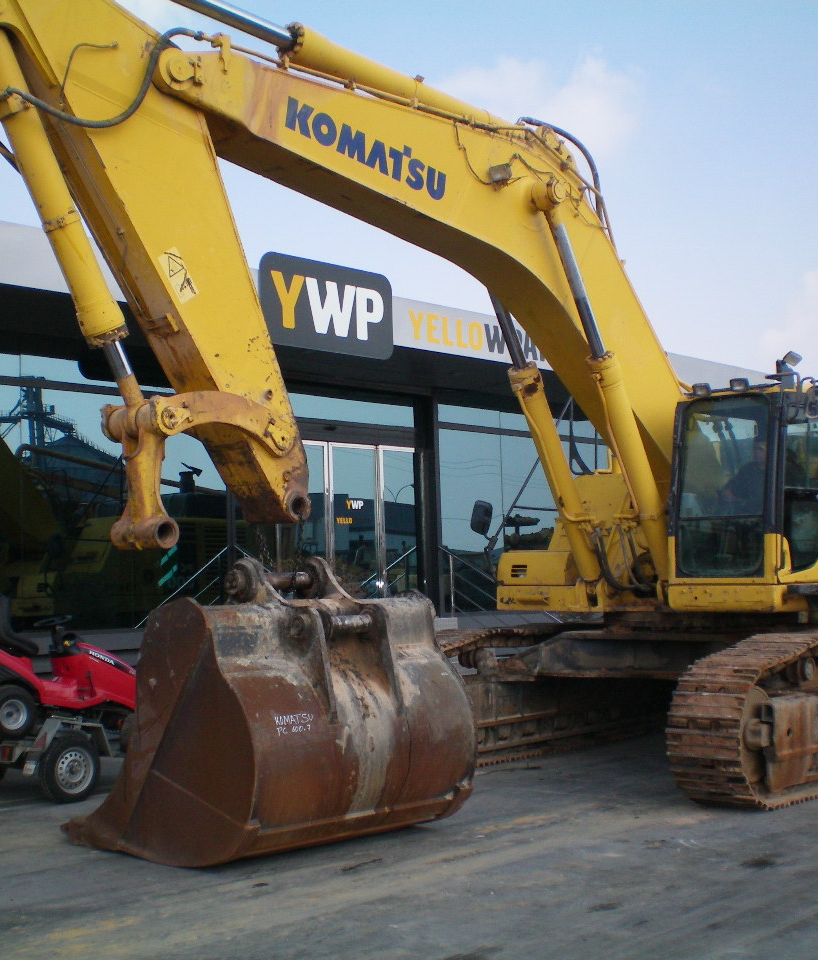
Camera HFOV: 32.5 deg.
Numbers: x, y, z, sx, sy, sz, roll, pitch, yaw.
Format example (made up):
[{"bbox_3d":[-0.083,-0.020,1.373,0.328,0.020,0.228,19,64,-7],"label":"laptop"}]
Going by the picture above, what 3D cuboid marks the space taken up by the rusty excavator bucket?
[{"bbox_3d":[-0.969,1.476,9.649,2.060,1.870,1.930,-4,-5,44],"label":"rusty excavator bucket"}]

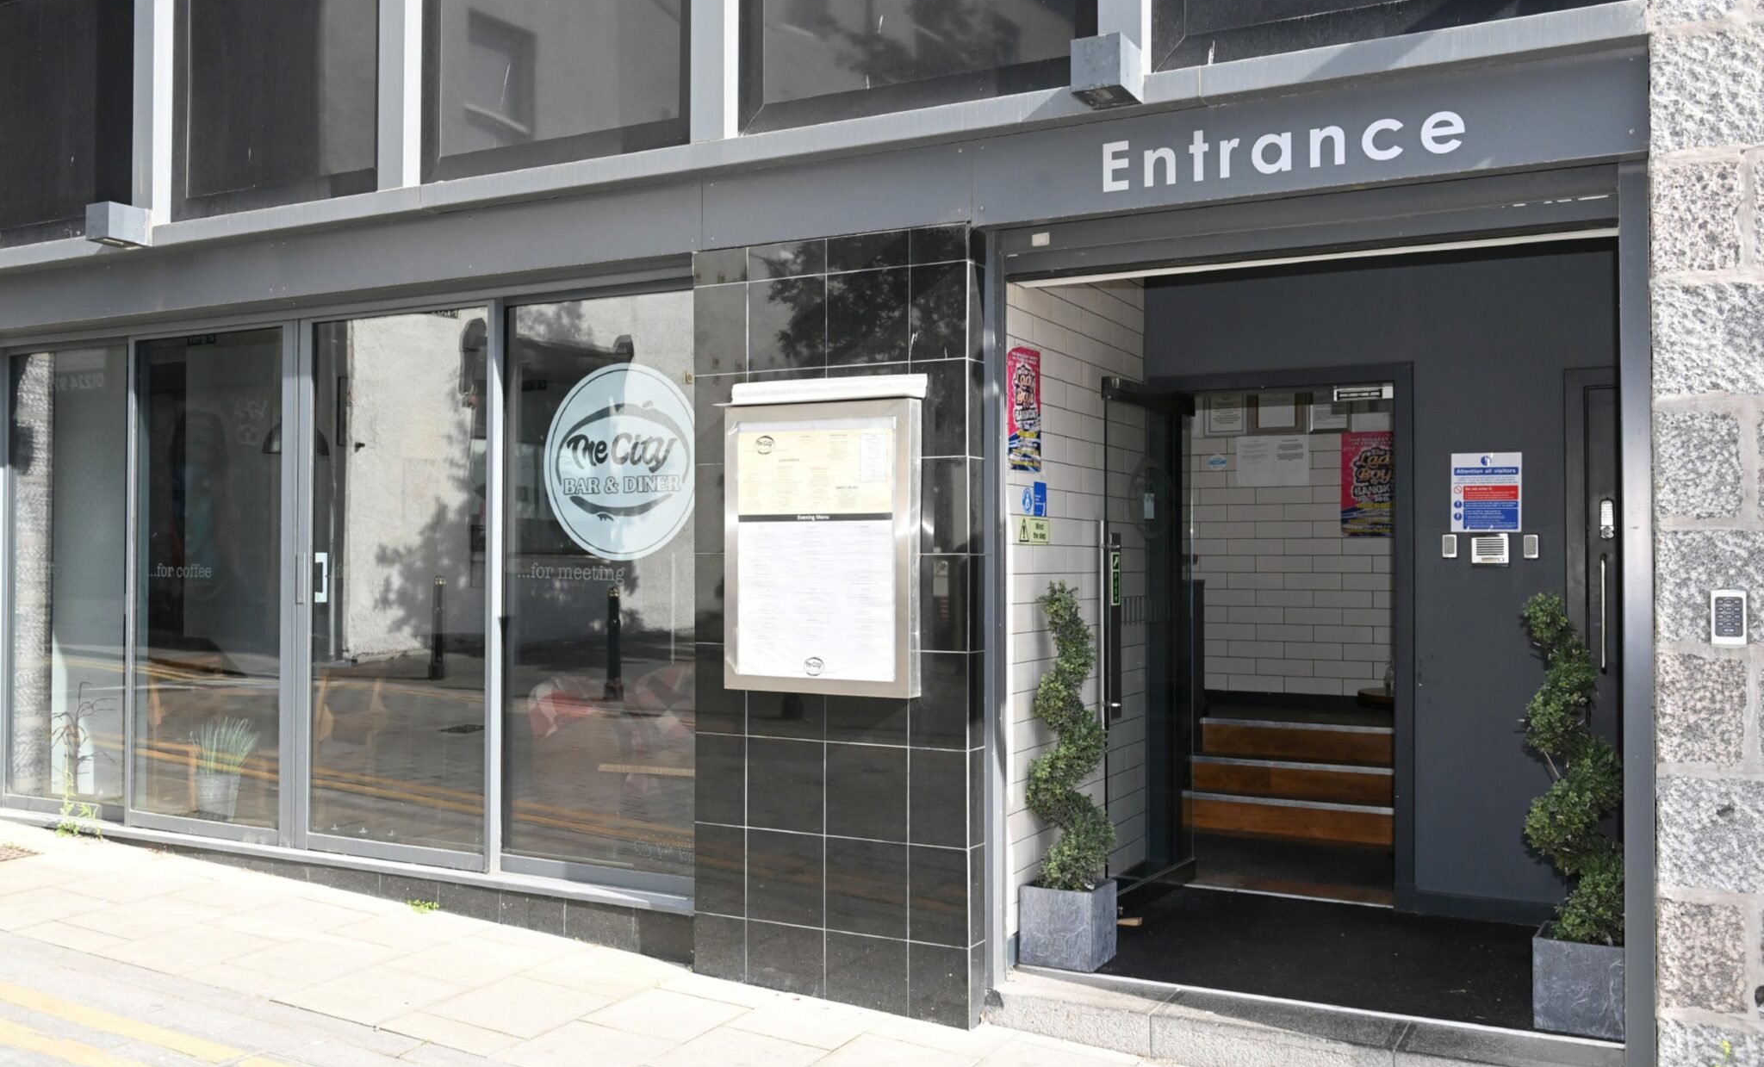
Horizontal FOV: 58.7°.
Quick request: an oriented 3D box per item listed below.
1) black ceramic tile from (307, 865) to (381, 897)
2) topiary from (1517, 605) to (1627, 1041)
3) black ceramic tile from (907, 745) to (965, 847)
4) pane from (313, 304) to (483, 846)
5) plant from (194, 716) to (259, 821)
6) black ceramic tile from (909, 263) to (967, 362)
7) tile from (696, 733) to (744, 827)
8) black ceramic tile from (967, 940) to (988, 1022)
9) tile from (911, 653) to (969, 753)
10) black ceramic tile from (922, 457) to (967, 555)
[{"bbox_3d":[-2.141,1.385,6.247,0.404,0.082,0.010,0,-1,29],"label":"black ceramic tile"},{"bbox_3d":[2.055,0.809,4.618,0.286,1.268,0.271,0,-1,28],"label":"topiary"},{"bbox_3d":[0.182,0.833,4.926,0.206,0.302,0.015,0,-1,29],"label":"black ceramic tile"},{"bbox_3d":[-1.937,0.182,6.267,0.955,2.105,0.020,0,-1,29],"label":"pane"},{"bbox_3d":[-2.998,1.071,7.165,0.270,0.460,0.270,0,-1,29],"label":"plant"},{"bbox_3d":[0.182,-0.700,4.958,0.205,0.304,0.010,0,-1,29],"label":"black ceramic tile"},{"bbox_3d":[-0.547,0.843,5.356,0.210,0.308,0.012,0,-1,28],"label":"tile"},{"bbox_3d":[0.294,1.423,4.956,0.012,0.243,0.123,0,-1,28],"label":"black ceramic tile"},{"bbox_3d":[0.180,0.522,4.884,0.205,0.300,0.010,0,-1,28],"label":"tile"},{"bbox_3d":[0.183,-0.085,4.971,0.208,0.308,0.012,0,-1,28],"label":"black ceramic tile"}]

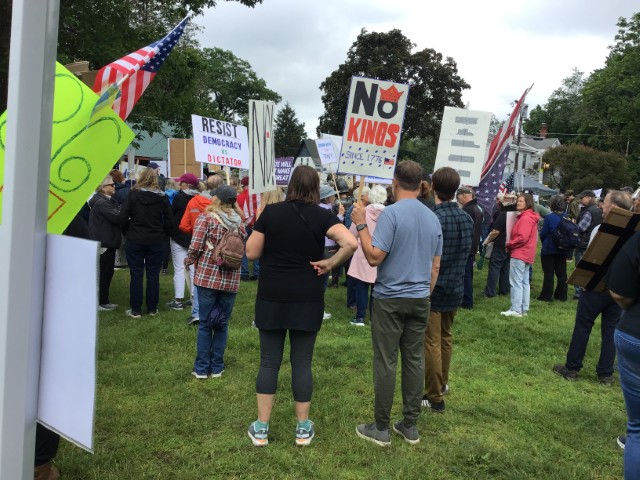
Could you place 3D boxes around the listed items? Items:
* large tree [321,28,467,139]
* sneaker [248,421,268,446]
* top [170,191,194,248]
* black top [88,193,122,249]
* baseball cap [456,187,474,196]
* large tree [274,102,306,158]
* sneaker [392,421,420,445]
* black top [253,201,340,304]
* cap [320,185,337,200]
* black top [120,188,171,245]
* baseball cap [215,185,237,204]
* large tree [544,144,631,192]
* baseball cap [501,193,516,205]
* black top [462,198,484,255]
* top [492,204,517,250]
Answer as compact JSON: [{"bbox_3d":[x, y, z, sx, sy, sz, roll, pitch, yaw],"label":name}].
[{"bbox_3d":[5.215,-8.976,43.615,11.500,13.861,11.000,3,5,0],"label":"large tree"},{"bbox_3d":[-0.399,1.197,3.644,0.105,0.115,0.280,2,5,-16],"label":"sneaker"},{"bbox_3d":[-1.671,-0.258,7.200,0.400,0.710,0.470,7,6,41],"label":"top"},{"bbox_3d":[-2.601,-0.230,6.950,0.420,0.680,0.470,1,5,-23],"label":"black top"},{"bbox_3d":[2.107,-0.698,8.300,0.260,0.140,0.180,5,5,25],"label":"baseball cap"},{"bbox_3d":[-3.815,-9.887,64.488,5.200,10.995,5.200,3,5,0],"label":"large tree"},{"bbox_3d":[0.561,1.235,3.775,0.105,0.110,0.280,1,5,-22],"label":"sneaker"},{"bbox_3d":[-0.136,0.072,3.460,0.530,0.620,0.320,3,5,0],"label":"black top"},{"bbox_3d":[0.087,-0.589,7.100,0.270,0.150,0.200,-8,6,-23],"label":"cap"},{"bbox_3d":[-2.025,-0.273,6.650,0.600,0.650,0.360,1,5,-19],"label":"black top"},{"bbox_3d":[-0.771,-0.369,4.650,0.180,0.150,0.260,-1,13,-38],"label":"baseball cap"},{"bbox_3d":[17.604,-3.570,38.230,5.600,5.550,5.400,3,5,0],"label":"large tree"},{"bbox_3d":[2.993,-0.651,9.100,0.190,0.160,0.260,1,5,-24],"label":"baseball cap"},{"bbox_3d":[2.065,-0.190,8.050,0.520,0.740,0.340,-2,7,-43],"label":"black top"},{"bbox_3d":[3.026,-0.195,9.300,0.340,0.740,0.500,6,6,31],"label":"top"}]

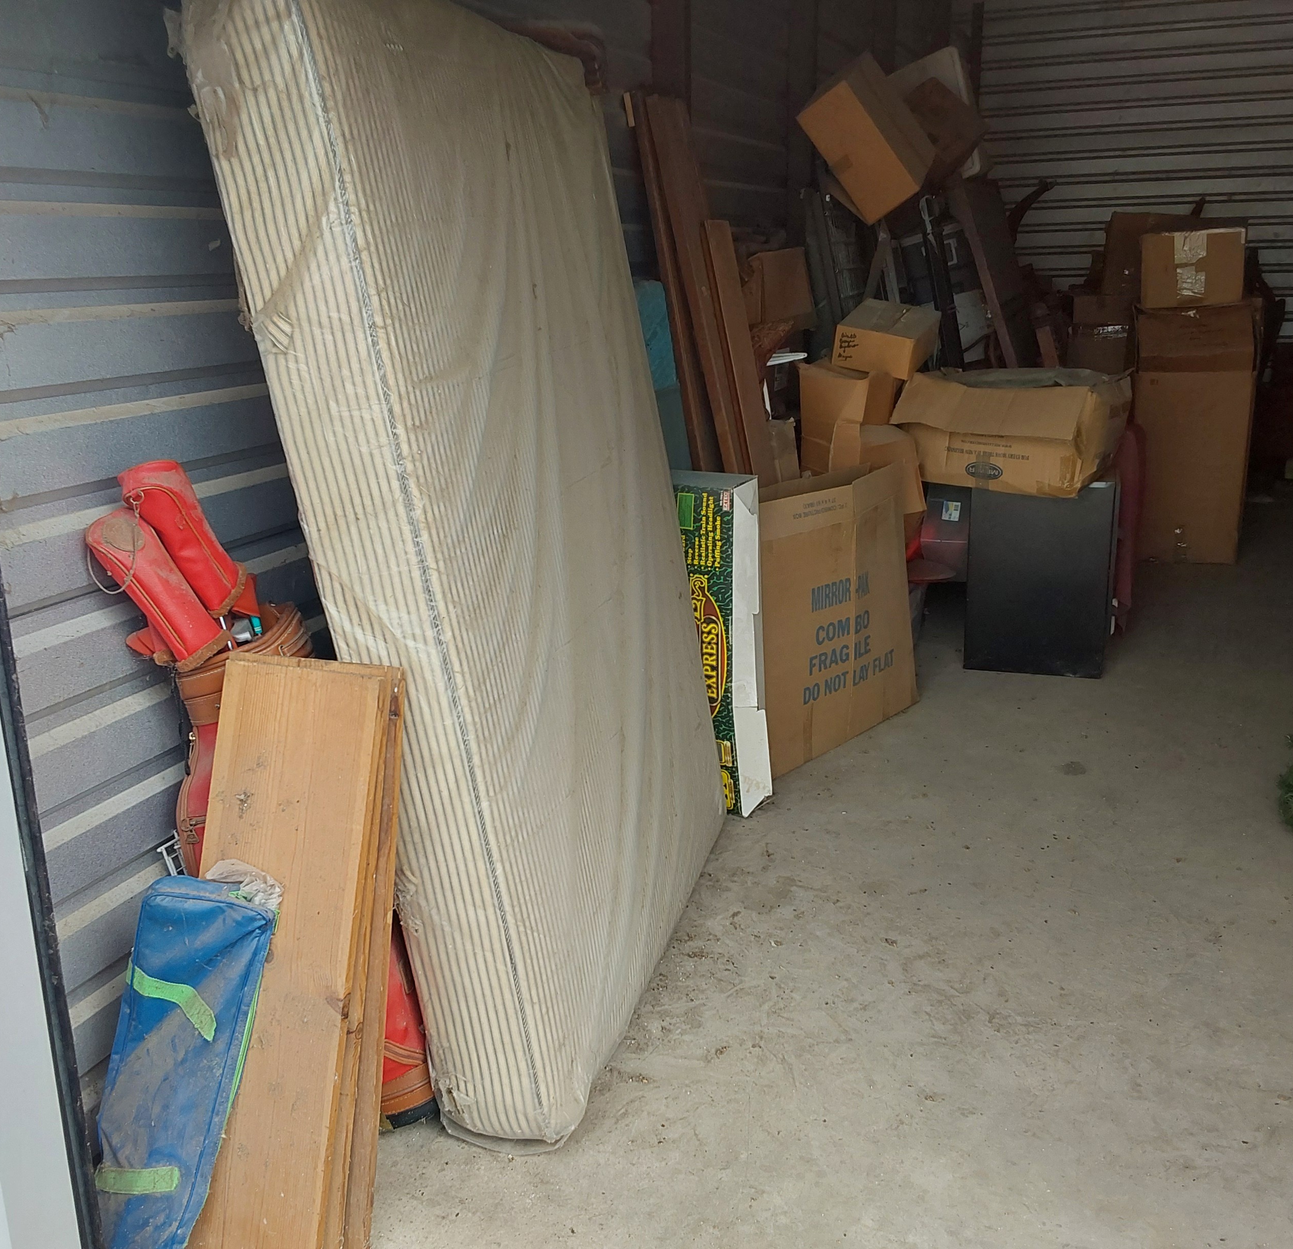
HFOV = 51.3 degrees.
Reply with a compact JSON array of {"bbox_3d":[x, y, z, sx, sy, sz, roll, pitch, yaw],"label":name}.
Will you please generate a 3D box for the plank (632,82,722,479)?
[{"bbox_3d":[0.185,-0.536,3.961,0.040,1.970,0.150,-6,12,25],"label":"plank"}]

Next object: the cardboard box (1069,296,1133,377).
[{"bbox_3d":[2.352,-1.482,6.928,0.350,0.420,0.380,5,17,23],"label":"cardboard box"}]

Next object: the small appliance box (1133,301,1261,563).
[{"bbox_3d":[2.695,-0.944,6.624,0.500,1.200,0.500,3,16,16],"label":"small appliance box"}]

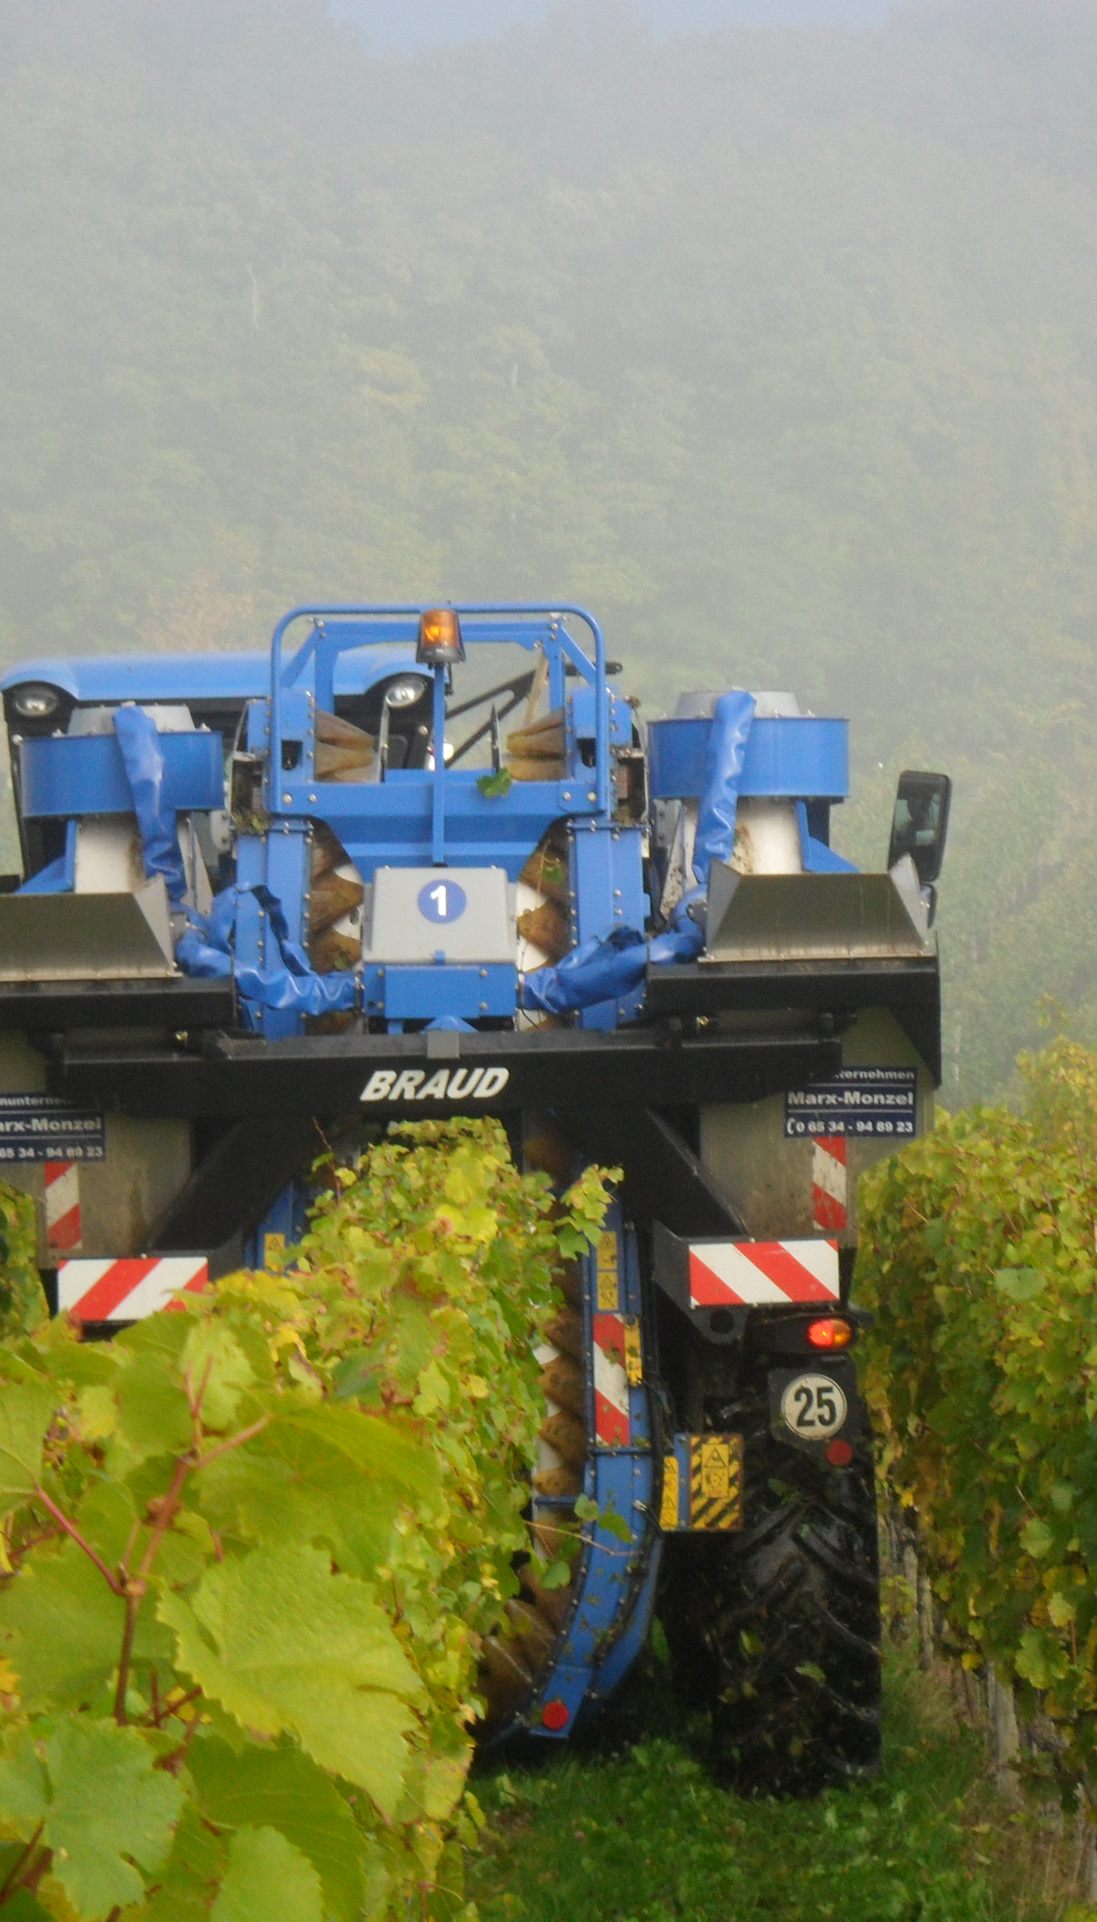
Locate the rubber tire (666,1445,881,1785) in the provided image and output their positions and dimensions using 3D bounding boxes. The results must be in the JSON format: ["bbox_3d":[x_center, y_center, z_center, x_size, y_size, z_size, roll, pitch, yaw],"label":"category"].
[{"bbox_3d":[0.763,1.953,31.100,0.520,1.310,1.310,-1,1,0],"label":"rubber tire"}]

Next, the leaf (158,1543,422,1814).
[{"bbox_3d":[-0.129,0.359,5.000,0.131,0.136,0.055,1,-1,-5],"label":"leaf"}]

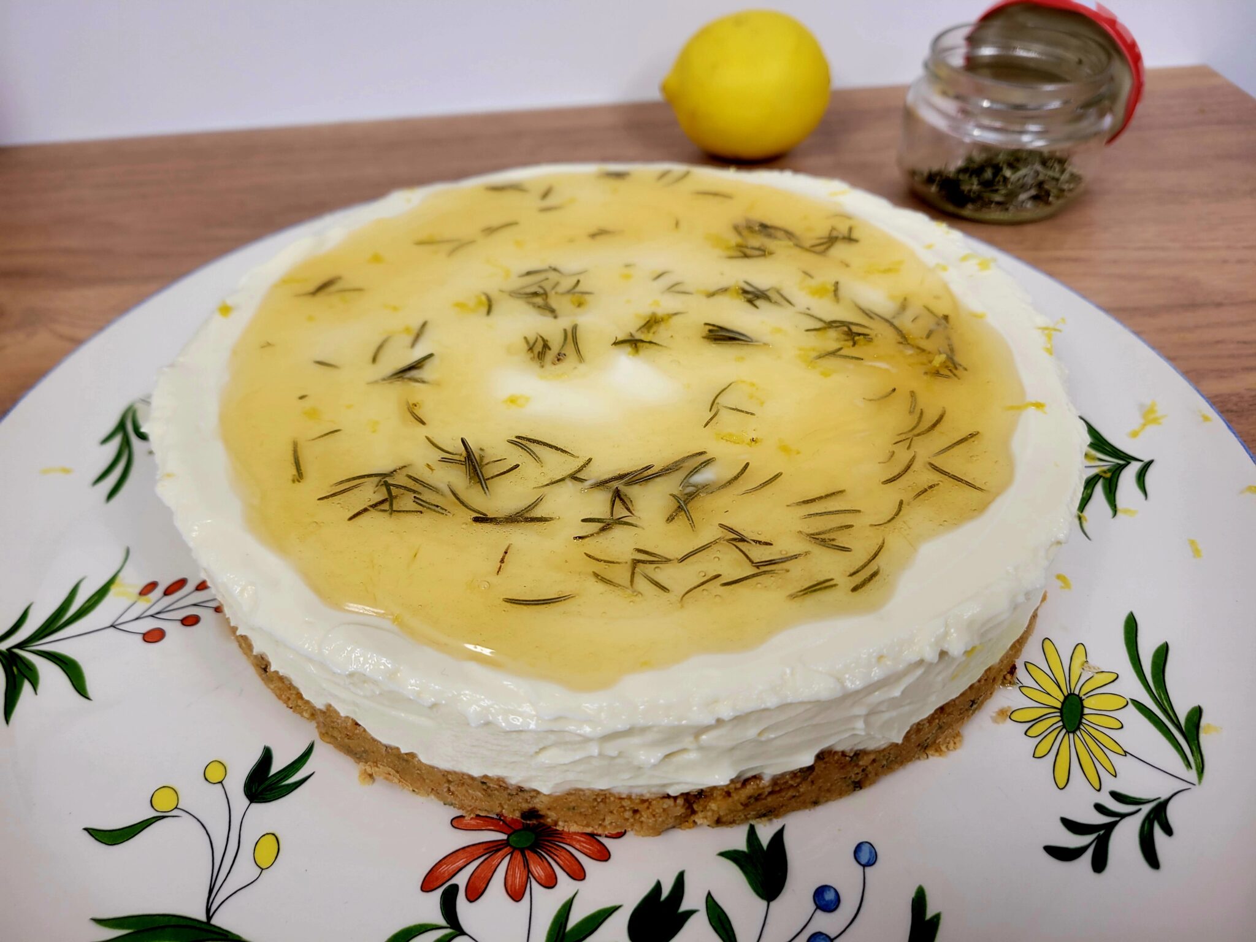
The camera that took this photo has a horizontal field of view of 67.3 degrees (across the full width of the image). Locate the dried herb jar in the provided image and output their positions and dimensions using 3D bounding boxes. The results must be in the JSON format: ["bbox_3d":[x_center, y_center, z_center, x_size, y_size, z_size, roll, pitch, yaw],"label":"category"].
[{"bbox_3d":[0.145,-0.135,0.367,0.074,0.052,0.074,0,42,0],"label":"dried herb jar"}]

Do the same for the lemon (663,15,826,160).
[{"bbox_3d":[0.049,-0.159,0.390,0.068,0.057,0.057,-1,42,0],"label":"lemon"}]

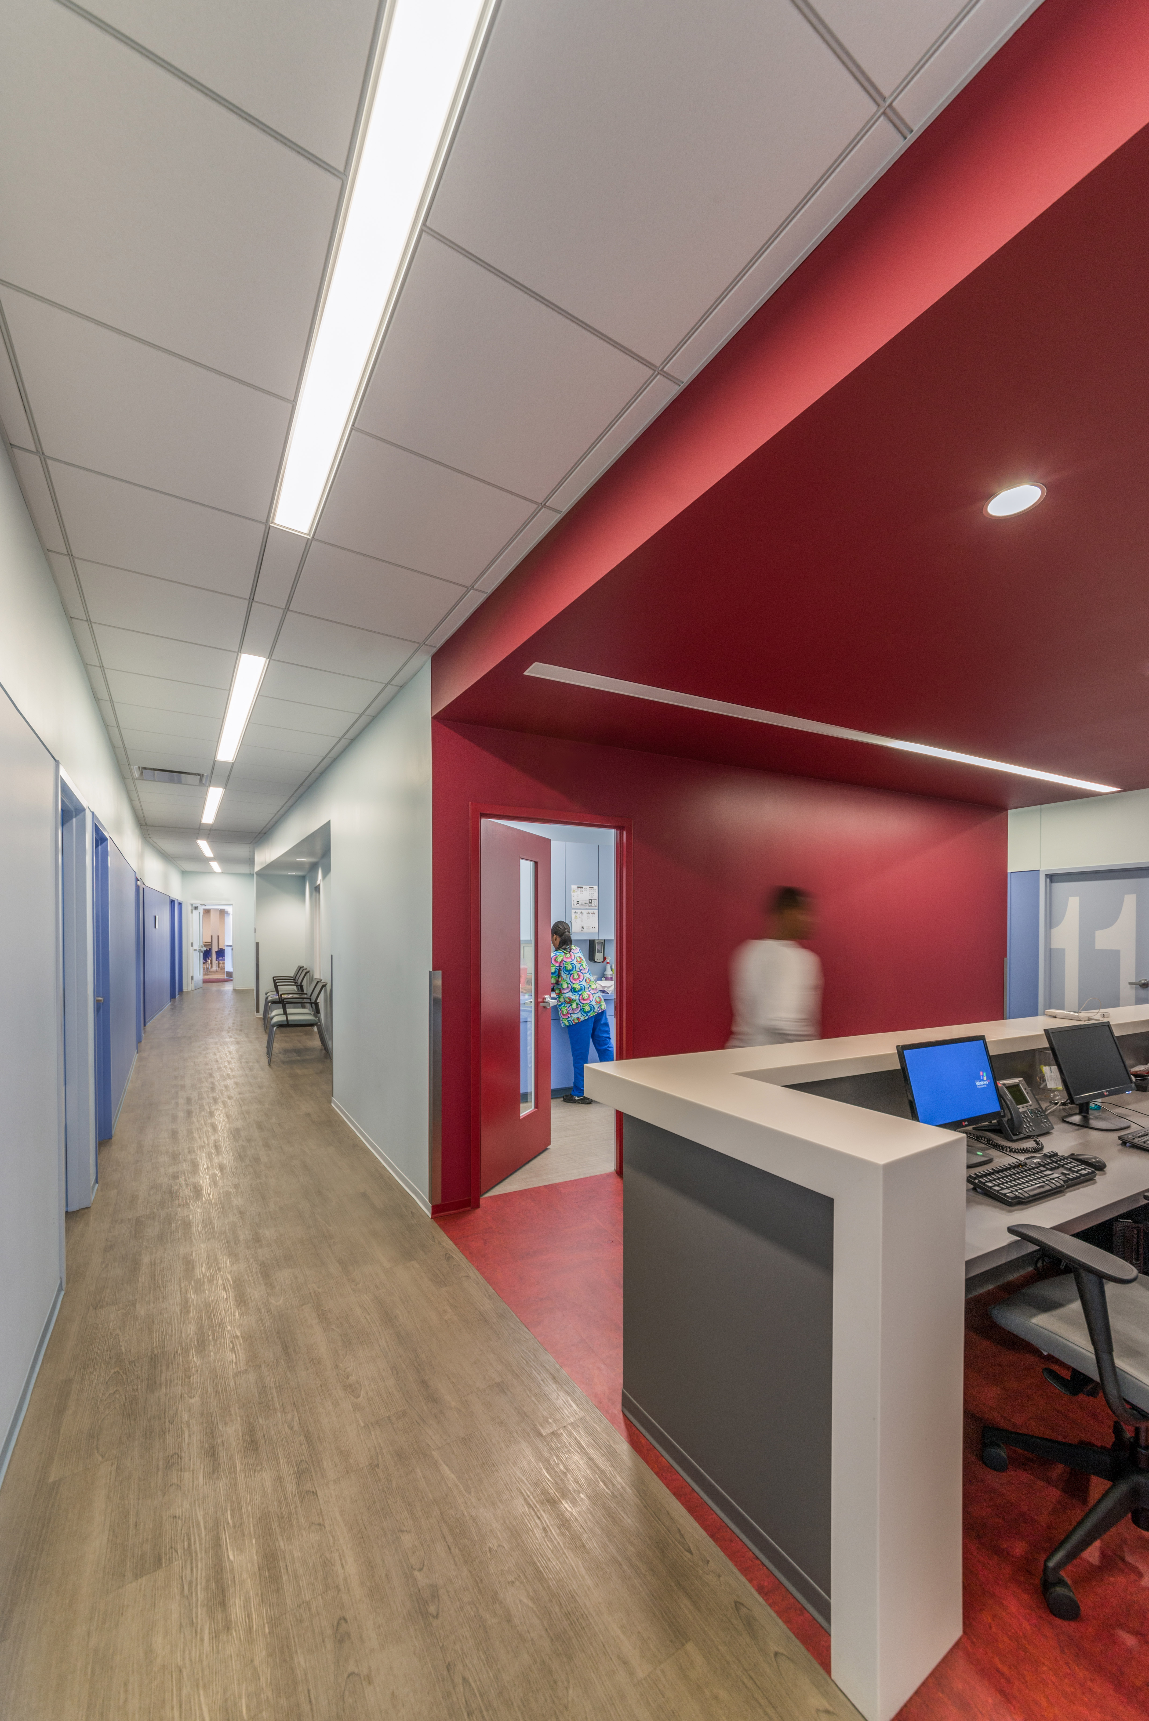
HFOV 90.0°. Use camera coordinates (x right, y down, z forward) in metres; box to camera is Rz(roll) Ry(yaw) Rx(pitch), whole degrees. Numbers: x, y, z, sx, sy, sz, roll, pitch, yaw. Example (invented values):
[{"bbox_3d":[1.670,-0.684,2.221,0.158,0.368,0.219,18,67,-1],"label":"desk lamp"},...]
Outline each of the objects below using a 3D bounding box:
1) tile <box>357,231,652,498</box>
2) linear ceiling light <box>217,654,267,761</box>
[{"bbox_3d":[-0.215,-1.292,1.602,0.610,0.020,0.600,4,-8,-32],"label":"tile"},{"bbox_3d":[-2.417,-1.014,4.109,0.145,0.060,2.410,4,-8,-34],"label":"linear ceiling light"}]

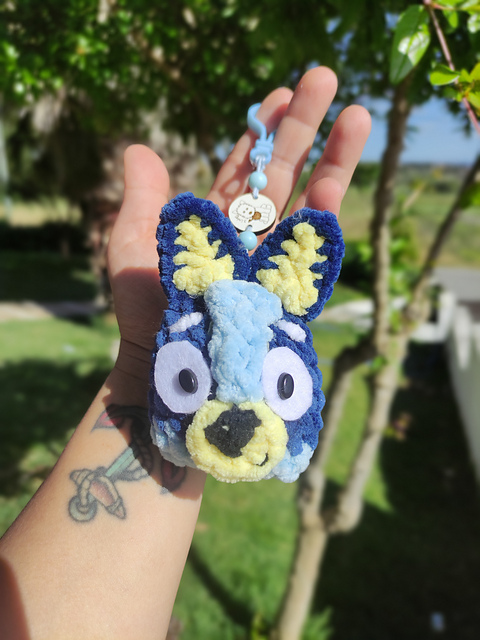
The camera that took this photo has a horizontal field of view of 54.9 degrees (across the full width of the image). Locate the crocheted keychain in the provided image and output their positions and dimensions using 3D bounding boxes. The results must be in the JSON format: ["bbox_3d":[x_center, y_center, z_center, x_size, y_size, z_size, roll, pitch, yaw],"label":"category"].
[{"bbox_3d":[0.005,-0.019,0.205,0.081,0.172,0.047,3,-12,2],"label":"crocheted keychain"}]

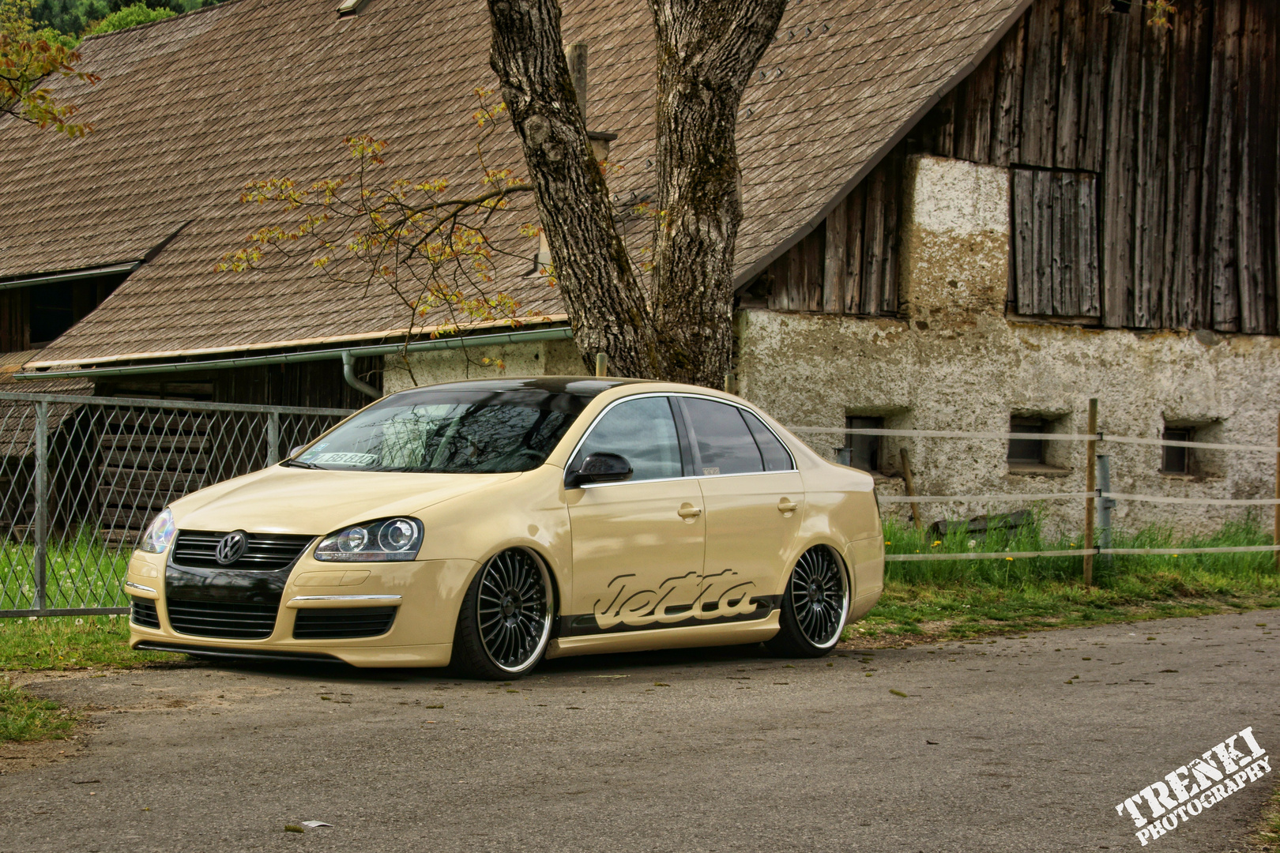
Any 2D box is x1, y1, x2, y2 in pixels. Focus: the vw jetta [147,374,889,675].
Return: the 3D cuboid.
[{"bbox_3d":[-0.430,0.466,11.900,1.830,1.380,4.540,0,-2,35],"label":"vw jetta"}]

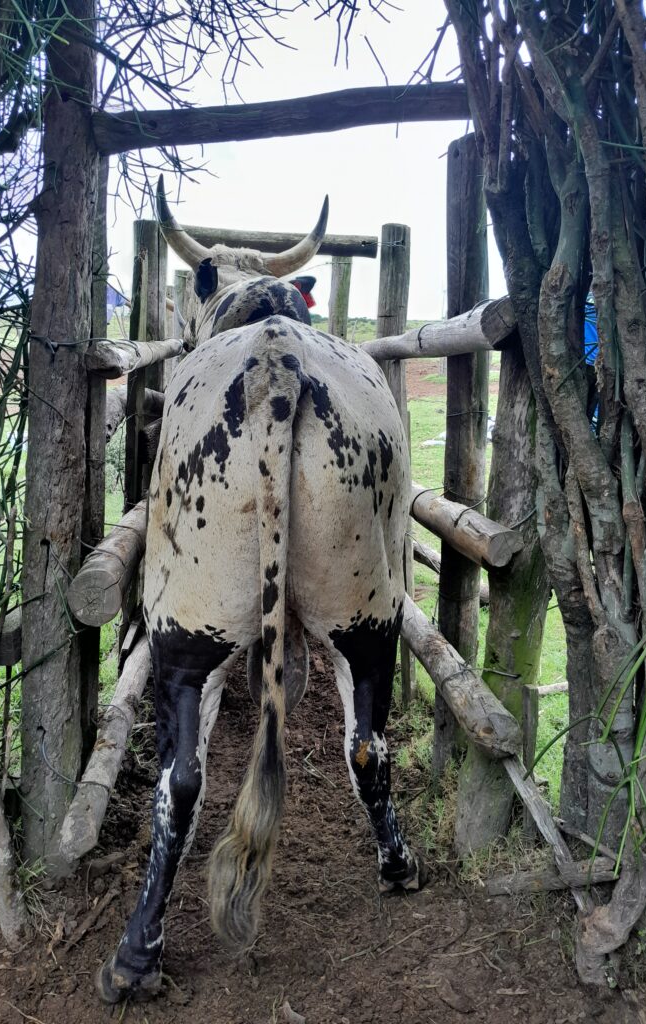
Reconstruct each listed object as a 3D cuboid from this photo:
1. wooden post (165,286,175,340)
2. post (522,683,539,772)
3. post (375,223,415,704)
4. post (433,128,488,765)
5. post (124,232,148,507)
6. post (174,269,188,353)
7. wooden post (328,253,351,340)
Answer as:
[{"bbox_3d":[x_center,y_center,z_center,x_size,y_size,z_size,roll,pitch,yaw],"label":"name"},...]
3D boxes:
[{"bbox_3d":[-1.016,-0.609,5.106,0.085,1.721,0.085,3,14,0],"label":"wooden post"},{"bbox_3d":[0.588,0.699,2.174,0.050,0.460,0.050,-3,14,1],"label":"post"},{"bbox_3d":[0.249,-0.121,2.851,0.098,1.796,0.098,0,14,0],"label":"post"},{"bbox_3d":[0.403,-0.069,2.266,0.113,1.919,0.113,-1,14,1],"label":"post"},{"bbox_3d":[-0.689,-0.122,2.805,0.080,1.761,0.080,5,14,-1],"label":"post"},{"bbox_3d":[-0.763,-0.384,4.131,0.085,1.757,0.085,3,14,0],"label":"post"},{"bbox_3d":[0.054,-0.319,3.730,0.095,1.815,0.095,2,14,0],"label":"wooden post"}]

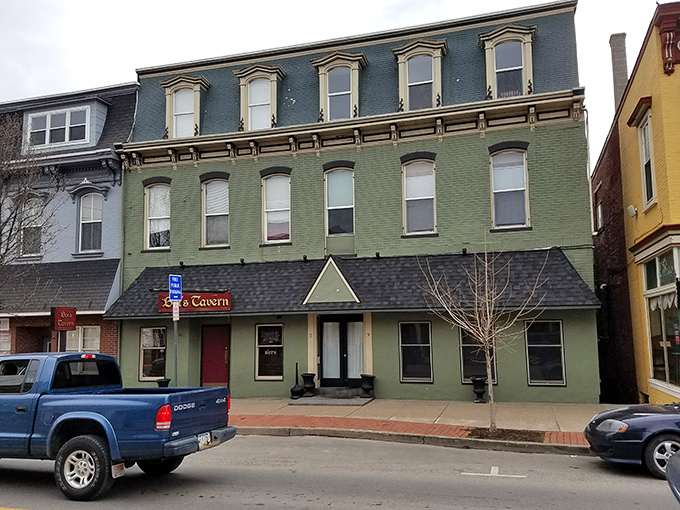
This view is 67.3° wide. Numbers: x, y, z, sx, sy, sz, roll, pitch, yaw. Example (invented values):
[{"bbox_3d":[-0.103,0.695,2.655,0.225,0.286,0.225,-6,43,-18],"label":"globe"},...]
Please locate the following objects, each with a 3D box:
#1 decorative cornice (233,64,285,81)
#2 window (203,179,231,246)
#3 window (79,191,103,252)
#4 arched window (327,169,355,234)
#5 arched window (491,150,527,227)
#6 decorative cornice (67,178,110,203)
[{"bbox_3d":[-2.560,-5.712,16.186,1.603,0.462,0.600,-3,-6,15],"label":"decorative cornice"},{"bbox_3d":[-3.844,-1.319,15.903,0.862,2.061,0.160,-3,-7,15],"label":"window"},{"bbox_3d":[-8.435,-1.103,17.207,0.879,2.026,0.130,-3,-6,15],"label":"window"},{"bbox_3d":[-0.072,-1.550,14.868,0.938,2.059,0.130,-3,-6,15],"label":"arched window"},{"bbox_3d":[4.518,-1.773,13.622,0.945,2.143,0.130,-3,-6,15],"label":"arched window"},{"bbox_3d":[-8.323,-2.137,16.971,1.320,0.620,0.320,-3,-7,15],"label":"decorative cornice"}]

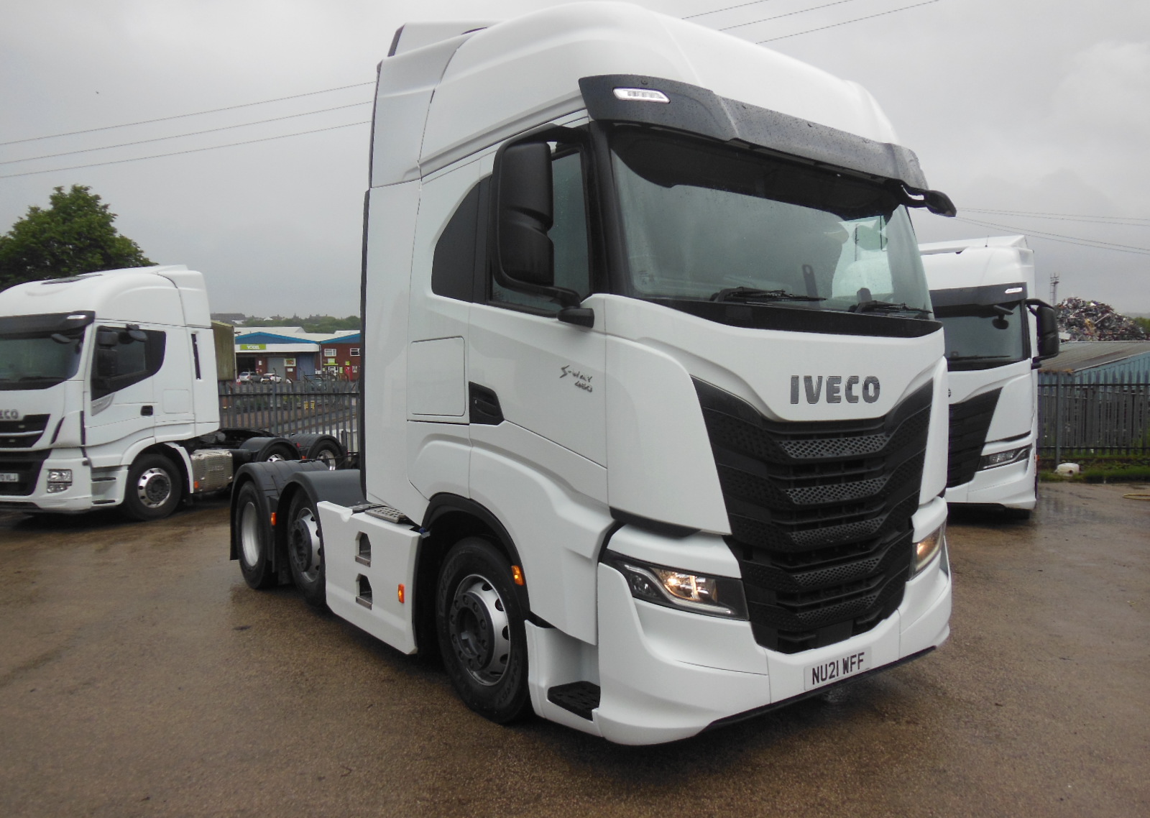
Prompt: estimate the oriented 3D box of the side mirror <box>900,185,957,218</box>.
[{"bbox_3d":[1.959,-1.123,4.594,0.230,0.150,0.250,-1,1,-37],"label":"side mirror"}]

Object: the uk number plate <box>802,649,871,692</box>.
[{"bbox_3d":[1.278,1.249,4.000,0.520,0.111,0.015,-1,1,-37],"label":"uk number plate"}]

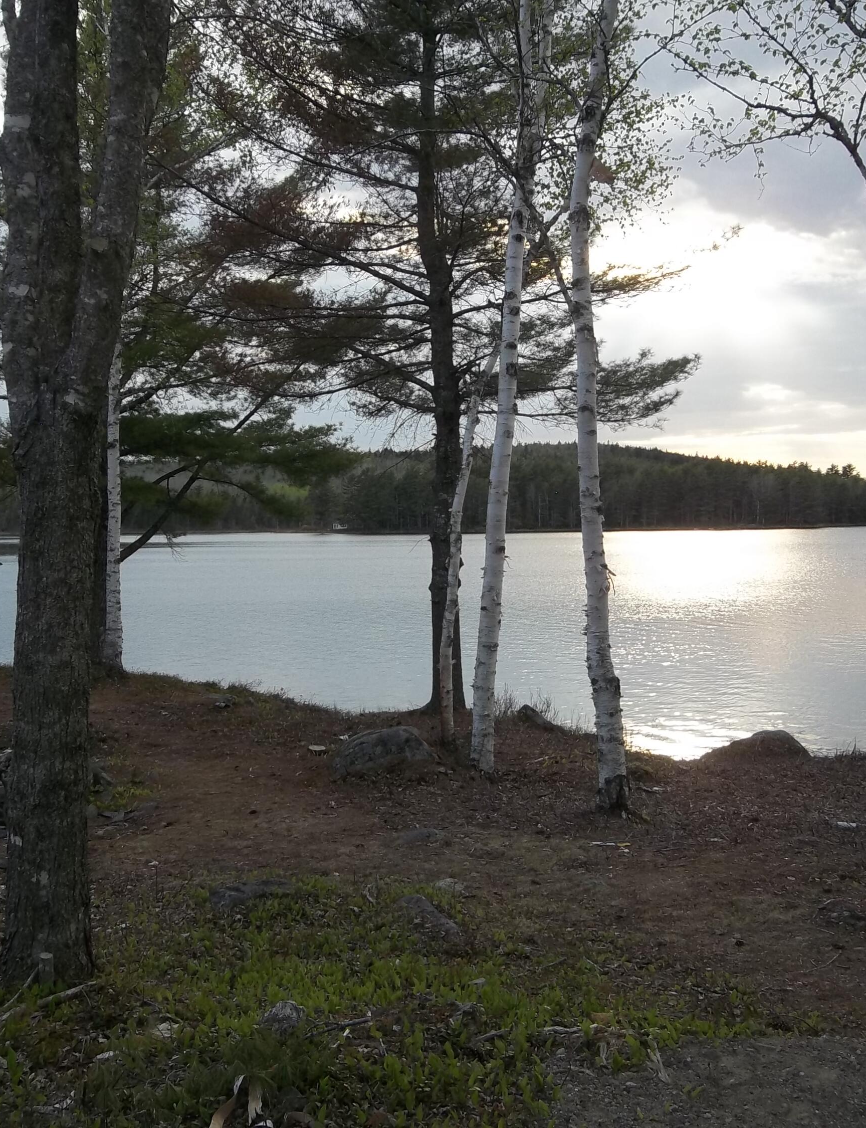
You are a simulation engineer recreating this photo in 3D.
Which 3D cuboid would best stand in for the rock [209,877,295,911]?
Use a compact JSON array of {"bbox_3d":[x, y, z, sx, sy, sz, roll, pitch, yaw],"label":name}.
[{"bbox_3d":[-0.790,1.404,5.120,0.360,0.085,0.260,-1,2,-12],"label":"rock"}]

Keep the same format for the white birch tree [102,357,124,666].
[{"bbox_3d":[-3.828,-0.610,14.000,0.200,3.800,0.200,-1,2,-15],"label":"white birch tree"}]

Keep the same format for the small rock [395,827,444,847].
[{"bbox_3d":[-0.069,1.378,5.980,0.245,0.060,0.180,-1,2,-10],"label":"small rock"}]

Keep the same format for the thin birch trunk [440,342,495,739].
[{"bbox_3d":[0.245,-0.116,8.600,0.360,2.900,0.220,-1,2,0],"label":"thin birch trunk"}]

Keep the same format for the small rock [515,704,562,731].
[{"bbox_3d":[0.878,1.286,9.800,0.390,0.210,0.320,0,2,5],"label":"small rock"}]

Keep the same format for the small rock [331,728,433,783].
[{"bbox_3d":[-0.330,1.219,7.750,0.660,0.270,0.480,-1,2,-15],"label":"small rock"}]

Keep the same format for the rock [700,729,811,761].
[{"bbox_3d":[2.259,1.221,8.200,0.700,0.220,0.500,-1,2,0],"label":"rock"}]

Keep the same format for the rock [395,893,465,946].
[{"bbox_3d":[-0.009,1.396,4.600,0.250,0.140,0.250,-1,2,0],"label":"rock"}]

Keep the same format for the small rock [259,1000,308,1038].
[{"bbox_3d":[-0.468,1.413,3.650,0.145,0.095,0.130,-1,2,-8],"label":"small rock"}]

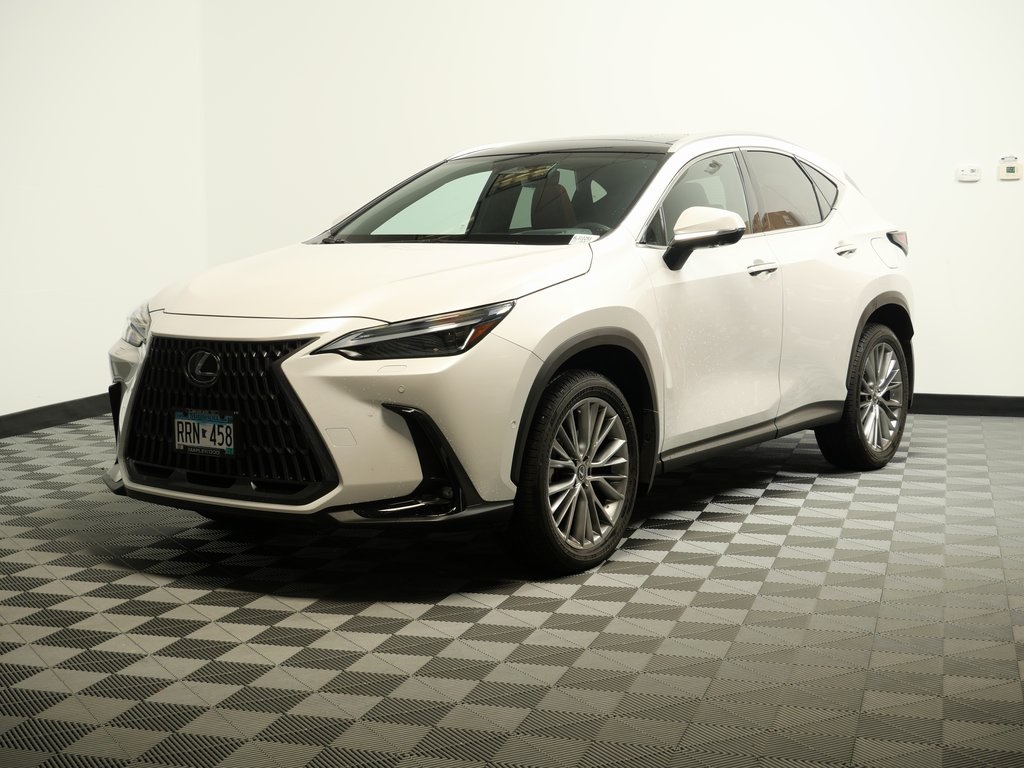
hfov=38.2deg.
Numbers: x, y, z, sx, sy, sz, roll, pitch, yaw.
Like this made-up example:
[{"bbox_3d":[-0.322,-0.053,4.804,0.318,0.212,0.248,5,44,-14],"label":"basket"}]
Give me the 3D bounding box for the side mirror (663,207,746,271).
[{"bbox_3d":[0.744,-0.564,5.742,0.240,0.240,0.270,4,8,36],"label":"side mirror"}]

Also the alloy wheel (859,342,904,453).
[{"bbox_3d":[1.791,0.066,7.499,0.190,0.546,0.546,4,8,36],"label":"alloy wheel"}]

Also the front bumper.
[{"bbox_3d":[-0.824,0.113,5.284,1.840,0.720,0.750,4,8,36],"label":"front bumper"}]

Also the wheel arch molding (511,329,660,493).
[{"bbox_3d":[0.267,0.130,5.275,0.110,0.670,0.900,4,8,36],"label":"wheel arch molding"}]

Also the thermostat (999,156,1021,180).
[{"bbox_3d":[3.167,-1.368,9.409,0.143,0.153,0.035,1,6,16],"label":"thermostat"}]

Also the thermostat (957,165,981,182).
[{"bbox_3d":[2.927,-1.349,9.482,0.154,0.112,0.035,1,6,16],"label":"thermostat"}]

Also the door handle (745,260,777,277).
[{"bbox_3d":[1.077,-0.491,6.316,0.055,0.057,0.280,4,8,36],"label":"door handle"}]

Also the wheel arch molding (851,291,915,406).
[{"bbox_3d":[1.842,-0.152,7.437,0.110,0.630,0.960,4,8,36],"label":"wheel arch molding"}]

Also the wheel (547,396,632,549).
[{"bbox_3d":[0.208,0.313,5.339,0.190,0.546,0.546,4,8,36],"label":"wheel"}]

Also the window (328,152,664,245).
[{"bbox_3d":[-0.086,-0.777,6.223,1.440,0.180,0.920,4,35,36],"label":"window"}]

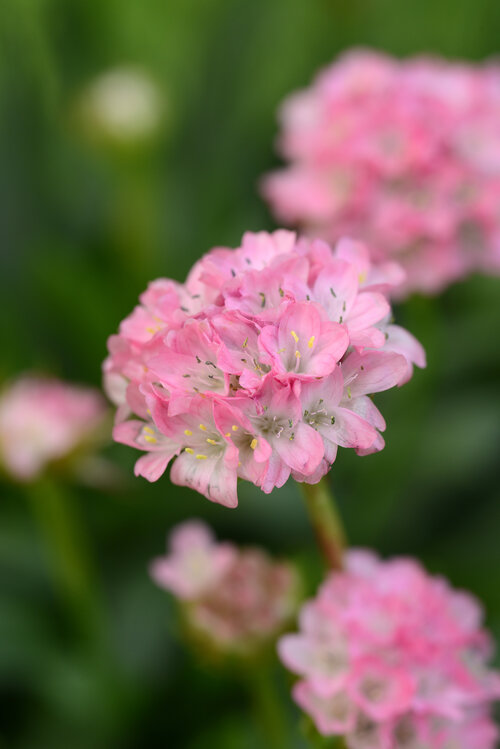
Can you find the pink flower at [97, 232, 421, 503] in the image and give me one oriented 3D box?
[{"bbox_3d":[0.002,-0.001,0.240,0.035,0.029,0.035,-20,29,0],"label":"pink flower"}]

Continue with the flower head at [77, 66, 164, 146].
[{"bbox_3d":[-0.024,-0.050,0.410,0.015,0.014,0.015,0,18,0],"label":"flower head"}]

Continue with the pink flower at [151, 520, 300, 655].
[{"bbox_3d":[-0.003,0.029,0.295,0.019,0.017,0.018,-7,19,0],"label":"pink flower"}]

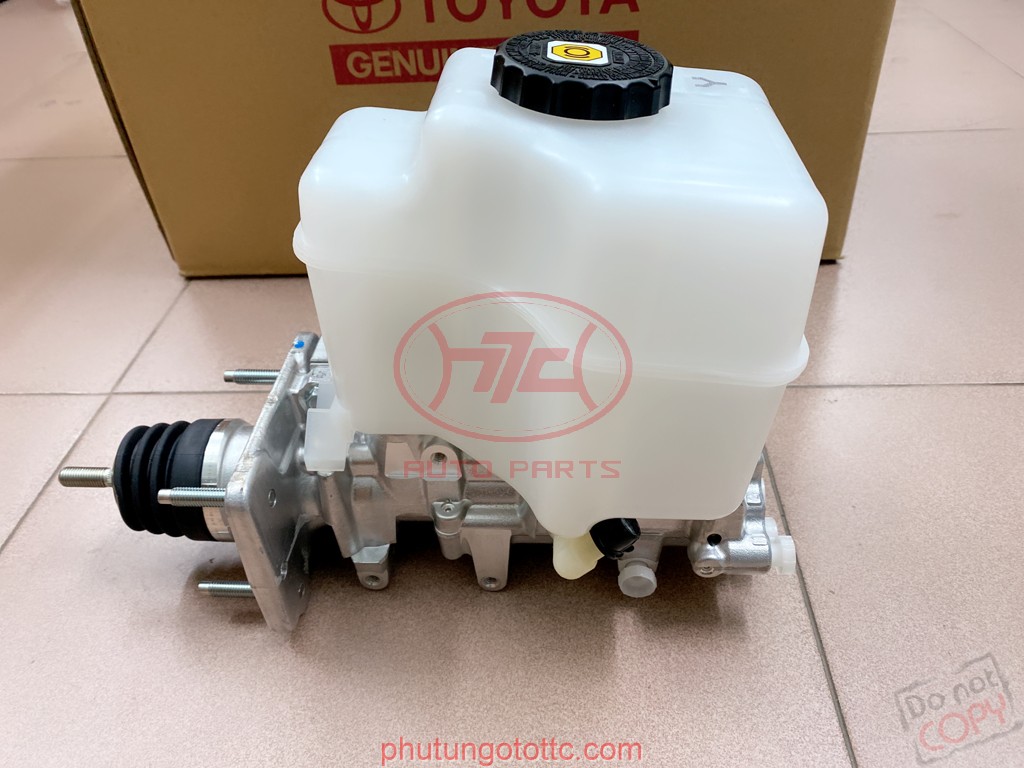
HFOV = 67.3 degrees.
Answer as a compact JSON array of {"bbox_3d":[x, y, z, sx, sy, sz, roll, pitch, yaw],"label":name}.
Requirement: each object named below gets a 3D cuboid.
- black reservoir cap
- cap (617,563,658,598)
[{"bbox_3d":[0.025,-0.108,0.265,0.063,0.011,0.063,3,39,-2],"label":"black reservoir cap"},{"bbox_3d":[0.056,0.087,0.342,0.017,0.017,0.009,3,40,-2],"label":"cap"}]

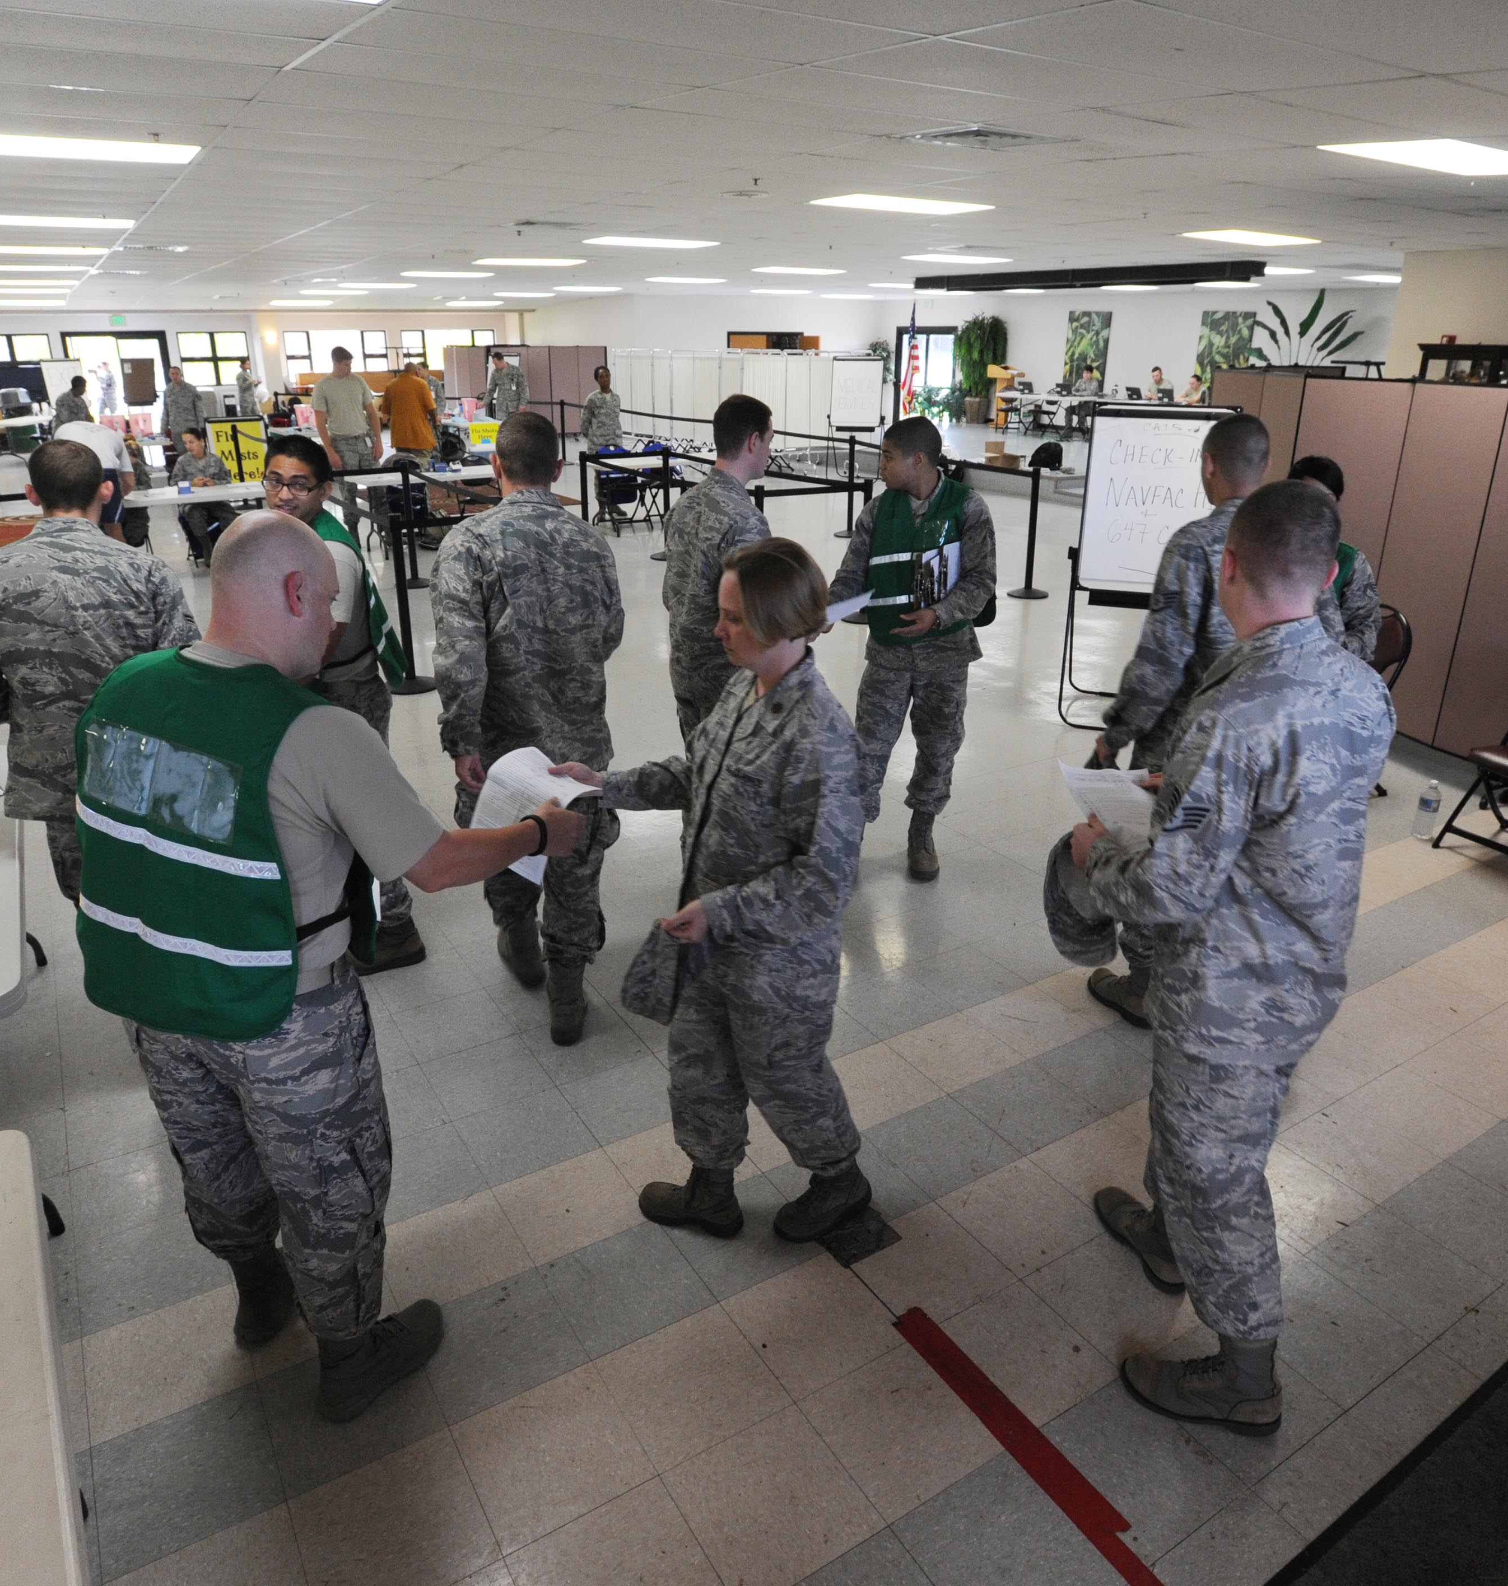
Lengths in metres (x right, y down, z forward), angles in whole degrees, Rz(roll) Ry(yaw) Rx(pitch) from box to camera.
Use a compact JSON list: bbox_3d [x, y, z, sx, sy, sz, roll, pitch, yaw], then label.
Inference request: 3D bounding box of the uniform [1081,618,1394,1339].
[{"bbox_3d":[0.871,0.363,2.135,0.520,1.420,0.480,-8,24,-20],"label":"uniform"}]

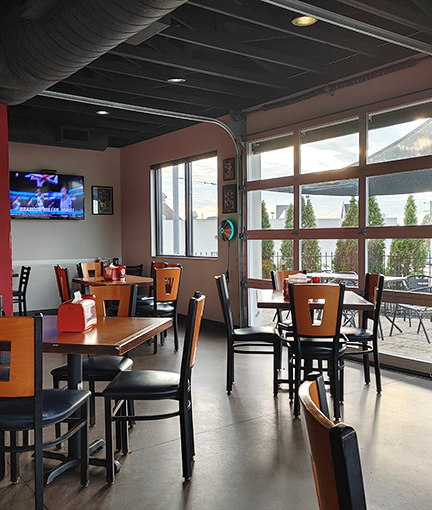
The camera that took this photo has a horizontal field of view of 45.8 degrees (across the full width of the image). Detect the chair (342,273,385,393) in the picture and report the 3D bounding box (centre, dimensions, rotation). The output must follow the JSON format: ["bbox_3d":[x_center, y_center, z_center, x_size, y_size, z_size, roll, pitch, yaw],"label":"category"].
[{"bbox_3d":[1.075,0.613,4.048,0.499,0.906,0.430,-1,2,-3],"label":"chair"}]

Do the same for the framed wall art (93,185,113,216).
[{"bbox_3d":[-1.863,-0.893,8.428,0.385,0.465,0.030,-2,3,-36],"label":"framed wall art"}]

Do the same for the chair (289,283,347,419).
[{"bbox_3d":[0.711,0.642,3.591,0.409,0.917,0.479,0,2,11],"label":"chair"}]

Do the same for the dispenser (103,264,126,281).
[{"bbox_3d":[-1.161,0.206,5.829,0.150,0.160,0.200,-2,3,-36],"label":"dispenser"}]

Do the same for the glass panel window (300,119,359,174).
[{"bbox_3d":[1.104,-1.061,5.049,0.040,0.460,0.756,-2,3,-36],"label":"glass panel window"}]

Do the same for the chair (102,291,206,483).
[{"bbox_3d":[-0.305,0.674,2.686,0.499,0.906,0.430,-1,2,3],"label":"chair"}]

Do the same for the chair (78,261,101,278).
[{"bbox_3d":[-1.478,0.561,6.601,0.499,0.906,0.430,1,3,44],"label":"chair"}]

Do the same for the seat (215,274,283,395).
[{"bbox_3d":[0.276,0.629,4.147,0.479,0.917,0.409,0,2,9],"label":"seat"}]

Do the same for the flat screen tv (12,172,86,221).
[{"bbox_3d":[-2.664,-0.916,8.025,1.252,0.718,0.070,-2,2,-37],"label":"flat screen tv"}]

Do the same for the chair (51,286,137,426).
[{"bbox_3d":[-0.704,0.664,3.139,0.430,0.906,0.499,0,2,9],"label":"chair"}]

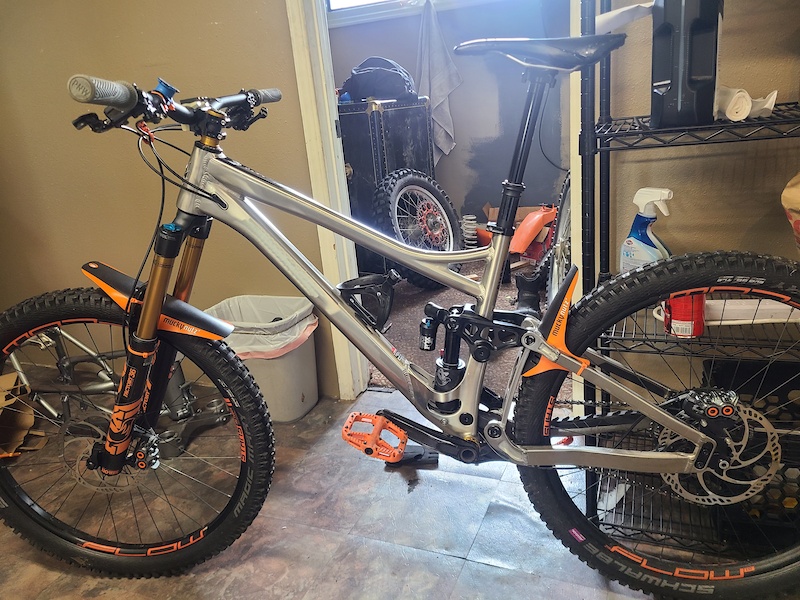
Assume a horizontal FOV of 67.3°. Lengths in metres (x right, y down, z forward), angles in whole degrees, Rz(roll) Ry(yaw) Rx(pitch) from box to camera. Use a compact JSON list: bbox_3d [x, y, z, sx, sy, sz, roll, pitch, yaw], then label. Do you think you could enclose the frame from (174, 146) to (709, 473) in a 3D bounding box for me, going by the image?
[{"bbox_3d":[0.069,-0.003,1.122,0.980,0.645,0.170,-3,15,10],"label":"frame"}]

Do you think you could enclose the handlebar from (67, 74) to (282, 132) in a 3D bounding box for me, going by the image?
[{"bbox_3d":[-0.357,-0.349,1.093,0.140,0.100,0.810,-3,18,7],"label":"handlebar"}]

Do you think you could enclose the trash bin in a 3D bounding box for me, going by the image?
[{"bbox_3d":[-0.482,0.219,2.147,0.390,0.387,0.265,2,18,24],"label":"trash bin"}]

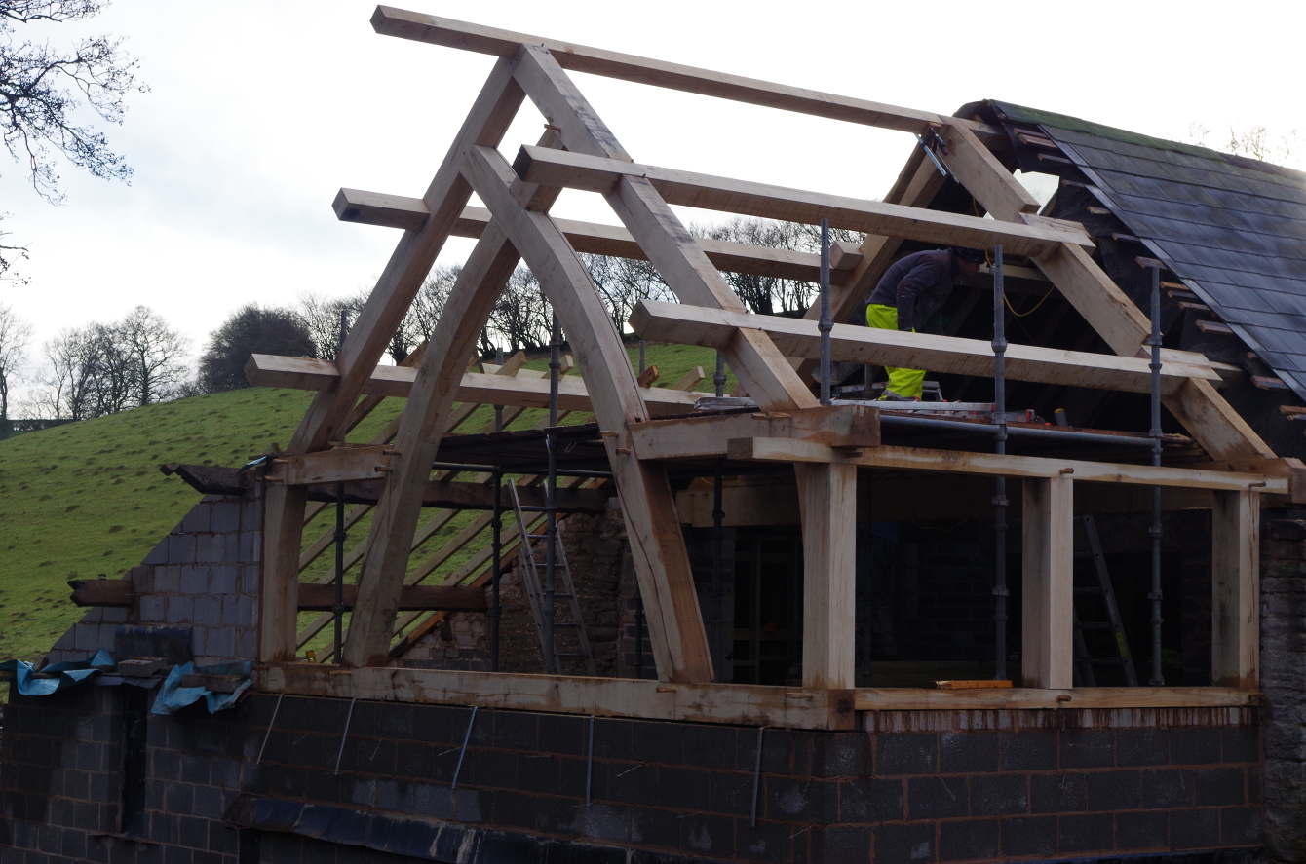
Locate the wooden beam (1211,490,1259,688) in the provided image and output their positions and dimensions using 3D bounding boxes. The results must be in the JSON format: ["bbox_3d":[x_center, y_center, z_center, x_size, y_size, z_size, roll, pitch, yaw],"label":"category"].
[{"bbox_3d":[3.387,0.916,13.458,0.182,1.130,0.200,5,-6,-38],"label":"wooden beam"}]

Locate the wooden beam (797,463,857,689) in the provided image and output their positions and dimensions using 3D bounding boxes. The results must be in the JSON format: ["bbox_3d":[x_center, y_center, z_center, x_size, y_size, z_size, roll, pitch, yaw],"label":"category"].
[{"bbox_3d":[0.889,0.725,11.613,0.190,1.120,0.200,5,-6,-37],"label":"wooden beam"}]

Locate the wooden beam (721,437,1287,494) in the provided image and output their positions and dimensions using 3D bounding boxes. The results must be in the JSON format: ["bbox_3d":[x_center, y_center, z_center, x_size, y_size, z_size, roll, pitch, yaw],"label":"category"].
[{"bbox_3d":[2.054,0.209,12.454,4.156,0.105,0.195,4,-6,-38],"label":"wooden beam"}]

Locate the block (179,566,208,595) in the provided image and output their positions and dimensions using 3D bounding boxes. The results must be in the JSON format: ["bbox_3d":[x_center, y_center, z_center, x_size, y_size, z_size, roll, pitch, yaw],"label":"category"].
[{"bbox_3d":[-3.350,1.098,17.107,0.100,0.215,0.440,5,-6,-37],"label":"block"}]

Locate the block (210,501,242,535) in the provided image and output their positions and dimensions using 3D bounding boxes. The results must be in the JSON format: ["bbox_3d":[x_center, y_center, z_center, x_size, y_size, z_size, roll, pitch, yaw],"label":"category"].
[{"bbox_3d":[-3.049,0.619,16.760,0.100,0.215,0.440,5,-6,-37],"label":"block"}]

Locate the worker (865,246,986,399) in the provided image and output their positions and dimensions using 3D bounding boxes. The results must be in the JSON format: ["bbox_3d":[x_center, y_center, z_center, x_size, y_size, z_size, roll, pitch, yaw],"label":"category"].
[{"bbox_3d":[1.678,-0.552,14.242,0.720,1.238,0.500,2,-5,-14],"label":"worker"}]

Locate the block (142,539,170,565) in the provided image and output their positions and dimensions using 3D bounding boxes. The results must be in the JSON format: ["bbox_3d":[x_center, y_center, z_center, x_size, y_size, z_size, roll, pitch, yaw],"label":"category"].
[{"bbox_3d":[-3.744,0.913,17.649,0.100,0.210,0.430,5,-6,-37],"label":"block"}]

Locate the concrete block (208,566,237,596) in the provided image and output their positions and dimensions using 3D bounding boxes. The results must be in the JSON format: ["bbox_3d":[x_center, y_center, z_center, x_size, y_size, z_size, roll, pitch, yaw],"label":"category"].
[{"bbox_3d":[-3.061,1.077,16.727,0.100,0.215,0.440,5,-6,-37],"label":"concrete block"}]

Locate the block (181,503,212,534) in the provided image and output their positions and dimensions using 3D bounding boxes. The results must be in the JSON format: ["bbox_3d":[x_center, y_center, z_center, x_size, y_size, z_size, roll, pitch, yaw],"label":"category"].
[{"bbox_3d":[-3.351,0.642,17.235,0.100,0.215,0.440,5,-6,-38],"label":"block"}]

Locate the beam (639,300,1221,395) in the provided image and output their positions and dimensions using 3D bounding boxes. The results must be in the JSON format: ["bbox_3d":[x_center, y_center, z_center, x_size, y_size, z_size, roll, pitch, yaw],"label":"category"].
[{"bbox_3d":[1.721,-0.449,13.255,4.510,0.118,0.140,4,-50,-37],"label":"beam"}]

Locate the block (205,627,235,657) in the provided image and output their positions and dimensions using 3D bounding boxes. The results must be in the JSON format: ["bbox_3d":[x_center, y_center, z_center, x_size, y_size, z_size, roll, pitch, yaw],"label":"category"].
[{"bbox_3d":[-3.079,1.515,16.704,0.100,0.215,0.440,5,-6,-37],"label":"block"}]

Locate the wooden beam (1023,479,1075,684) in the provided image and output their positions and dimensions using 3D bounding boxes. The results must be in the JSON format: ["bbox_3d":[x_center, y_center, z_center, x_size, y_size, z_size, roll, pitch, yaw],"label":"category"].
[{"bbox_3d":[2.156,0.824,12.601,0.185,1.130,0.200,5,-6,-37],"label":"wooden beam"}]

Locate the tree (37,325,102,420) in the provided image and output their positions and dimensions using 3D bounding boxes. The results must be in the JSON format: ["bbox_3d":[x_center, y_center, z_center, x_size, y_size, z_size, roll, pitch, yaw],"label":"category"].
[{"bbox_3d":[-41.533,-4.216,165.000,4.797,6.905,4.507,2,-5,-14],"label":"tree"}]

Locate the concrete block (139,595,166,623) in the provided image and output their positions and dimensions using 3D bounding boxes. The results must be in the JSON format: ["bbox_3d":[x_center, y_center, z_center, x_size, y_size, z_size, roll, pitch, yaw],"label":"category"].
[{"bbox_3d":[-3.772,1.349,17.696,0.100,0.215,0.440,5,-6,-38],"label":"concrete block"}]

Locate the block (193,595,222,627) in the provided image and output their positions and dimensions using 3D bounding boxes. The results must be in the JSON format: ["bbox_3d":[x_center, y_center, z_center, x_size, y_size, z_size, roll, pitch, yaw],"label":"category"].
[{"bbox_3d":[-3.223,1.312,16.999,0.100,0.215,0.440,5,-6,-38],"label":"block"}]

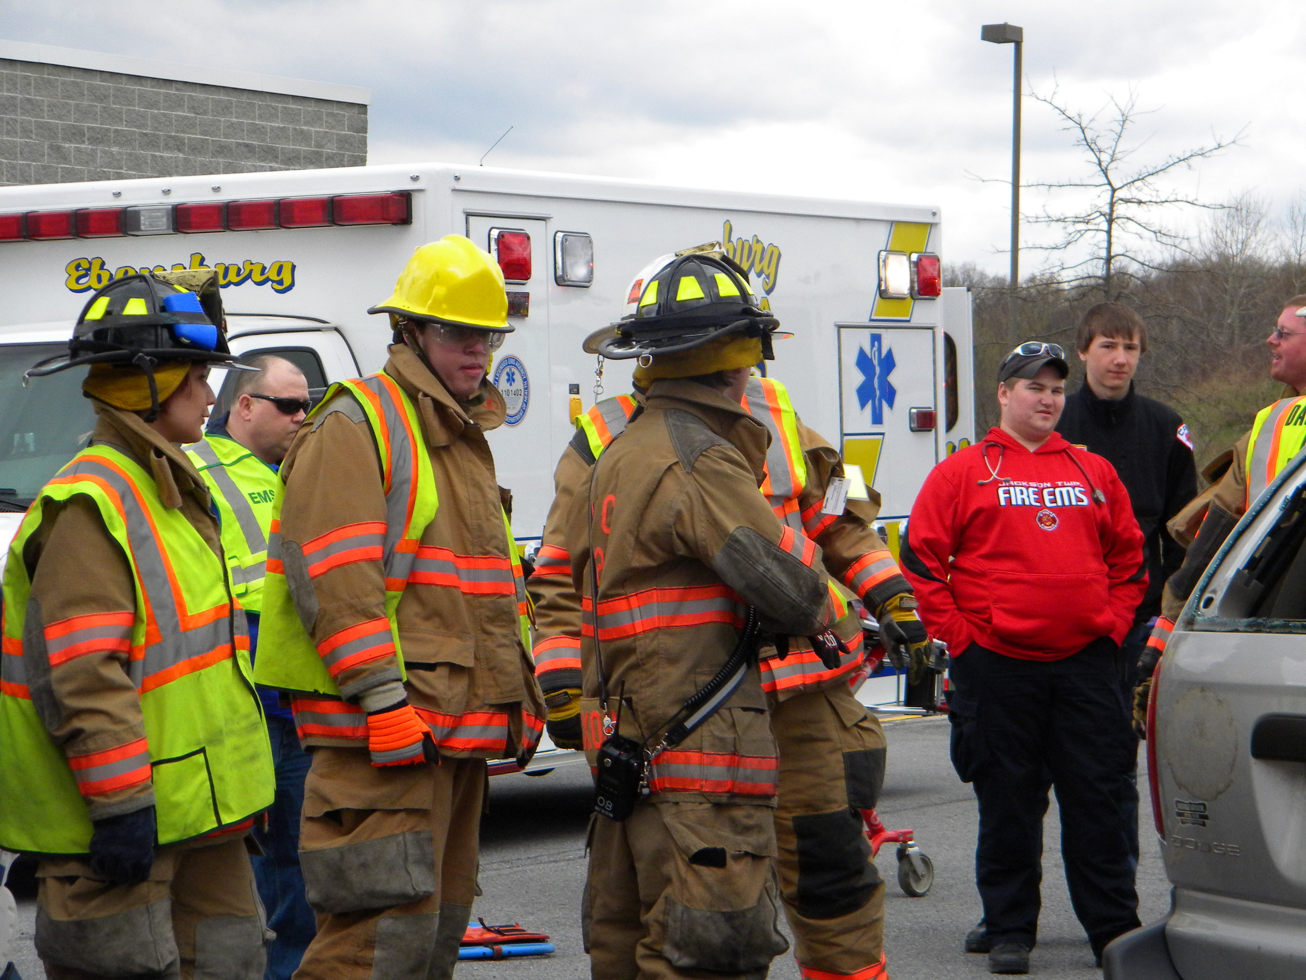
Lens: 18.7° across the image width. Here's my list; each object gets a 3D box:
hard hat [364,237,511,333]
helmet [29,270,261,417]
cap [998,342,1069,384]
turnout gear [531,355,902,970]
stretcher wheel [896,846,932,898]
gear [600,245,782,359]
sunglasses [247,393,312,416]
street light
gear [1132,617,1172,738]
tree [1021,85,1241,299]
[{"bbox_3d":[-0.435,-0.422,8.100,0.325,0.175,0.255,12,8,34],"label":"hard hat"},{"bbox_3d":[-0.969,-0.277,7.500,0.420,0.275,0.300,0,2,-15],"label":"helmet"},{"bbox_3d":[1.075,-0.362,11.200,0.180,0.135,0.260,0,-2,-25],"label":"cap"},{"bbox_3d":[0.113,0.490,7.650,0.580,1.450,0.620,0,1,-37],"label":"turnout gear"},{"bbox_3d":[0.875,1.272,13.200,0.055,0.165,0.150,1,1,38],"label":"stretcher wheel"},{"bbox_3d":[0.068,-0.357,7.600,0.290,0.220,0.400,1,2,30],"label":"gear"},{"bbox_3d":[-0.901,-0.209,9.600,0.145,0.050,0.145,7,5,40],"label":"sunglasses"},{"bbox_3d":[5.146,-3.130,58.000,0.500,7.500,0.650,1,1,38],"label":"street light"},{"bbox_3d":[1.198,0.451,9.500,0.130,0.280,0.120,10,1,-9],"label":"gear"},{"bbox_3d":[5.060,-1.898,44.000,2.900,5.500,2.800,0,1,0],"label":"tree"}]

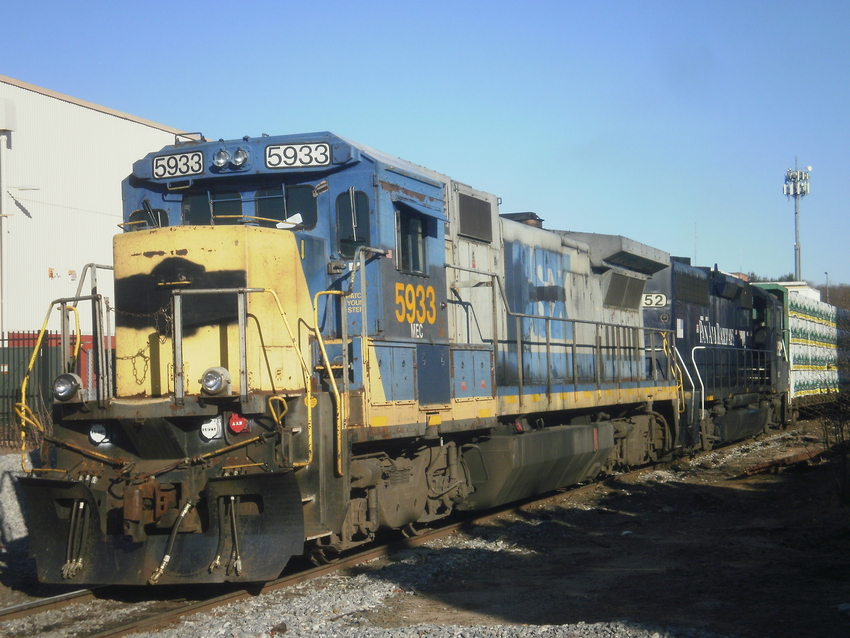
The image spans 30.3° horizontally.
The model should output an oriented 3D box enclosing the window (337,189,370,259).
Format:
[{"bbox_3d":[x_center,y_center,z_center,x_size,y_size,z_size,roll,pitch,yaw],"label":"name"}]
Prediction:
[{"bbox_3d":[-0.751,-0.979,16.556,0.410,0.740,0.070,-2,-3,19],"label":"window"}]

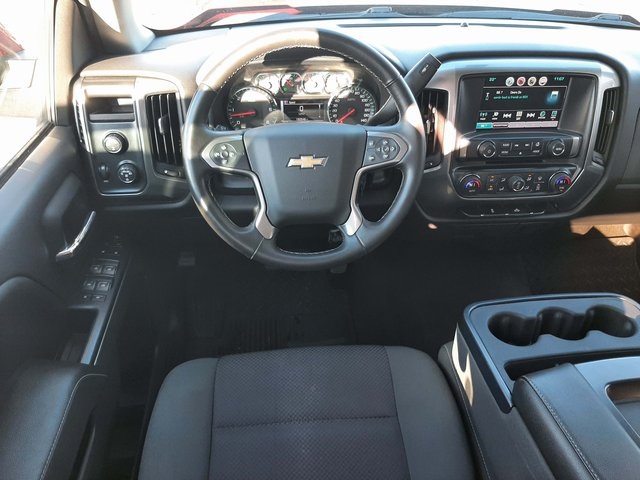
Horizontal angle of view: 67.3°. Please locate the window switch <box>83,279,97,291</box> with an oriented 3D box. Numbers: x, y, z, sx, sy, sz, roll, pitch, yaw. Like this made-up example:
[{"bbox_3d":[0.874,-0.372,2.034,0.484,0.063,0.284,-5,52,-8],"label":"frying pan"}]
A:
[{"bbox_3d":[-0.414,0.081,0.862,0.021,0.011,0.024,2,41,-9],"label":"window switch"}]

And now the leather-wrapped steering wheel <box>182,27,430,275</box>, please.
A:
[{"bbox_3d":[-0.024,-0.141,0.800,0.390,0.385,0.100,-3,20,-5],"label":"leather-wrapped steering wheel"}]

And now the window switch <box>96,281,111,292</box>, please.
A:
[{"bbox_3d":[-0.390,0.084,0.865,0.021,0.011,0.024,2,41,-9],"label":"window switch"}]

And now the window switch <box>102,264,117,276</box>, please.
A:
[{"bbox_3d":[-0.393,0.057,0.898,0.021,0.011,0.024,2,41,-9],"label":"window switch"}]

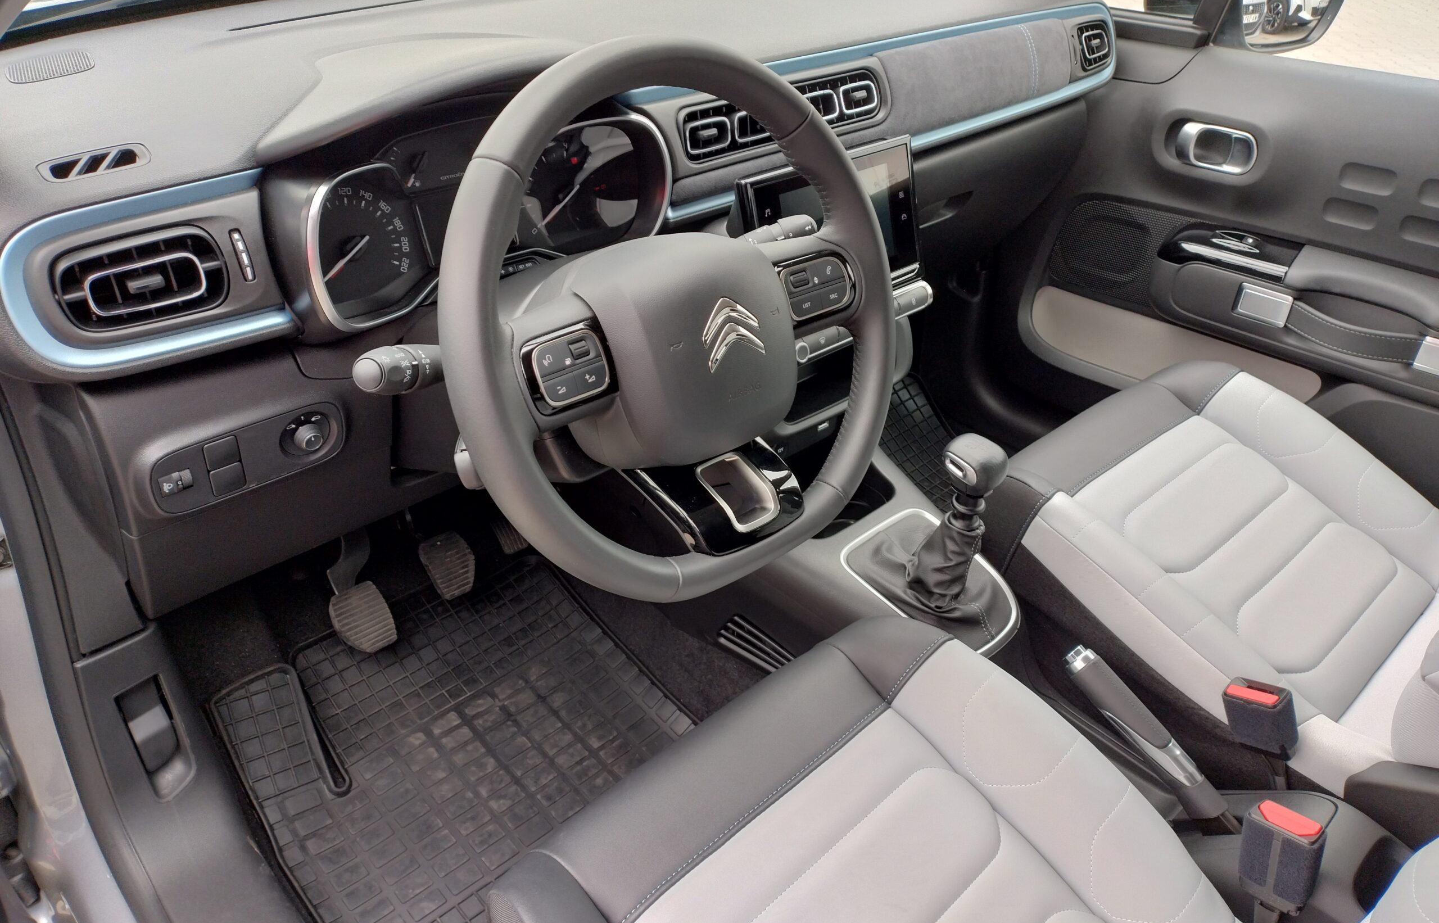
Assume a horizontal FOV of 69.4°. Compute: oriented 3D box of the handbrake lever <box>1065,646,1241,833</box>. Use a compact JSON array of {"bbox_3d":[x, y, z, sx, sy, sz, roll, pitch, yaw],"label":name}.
[{"bbox_3d":[0.404,0.255,0.973,0.042,0.055,0.210,-25,62,-33],"label":"handbrake lever"}]

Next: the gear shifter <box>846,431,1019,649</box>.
[{"bbox_3d":[0.236,0.058,1.092,0.140,0.220,0.195,-25,35,-33],"label":"gear shifter"}]

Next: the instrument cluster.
[{"bbox_3d":[-0.177,-0.207,0.858,0.335,0.130,0.085,-25,26,-33],"label":"instrument cluster"}]

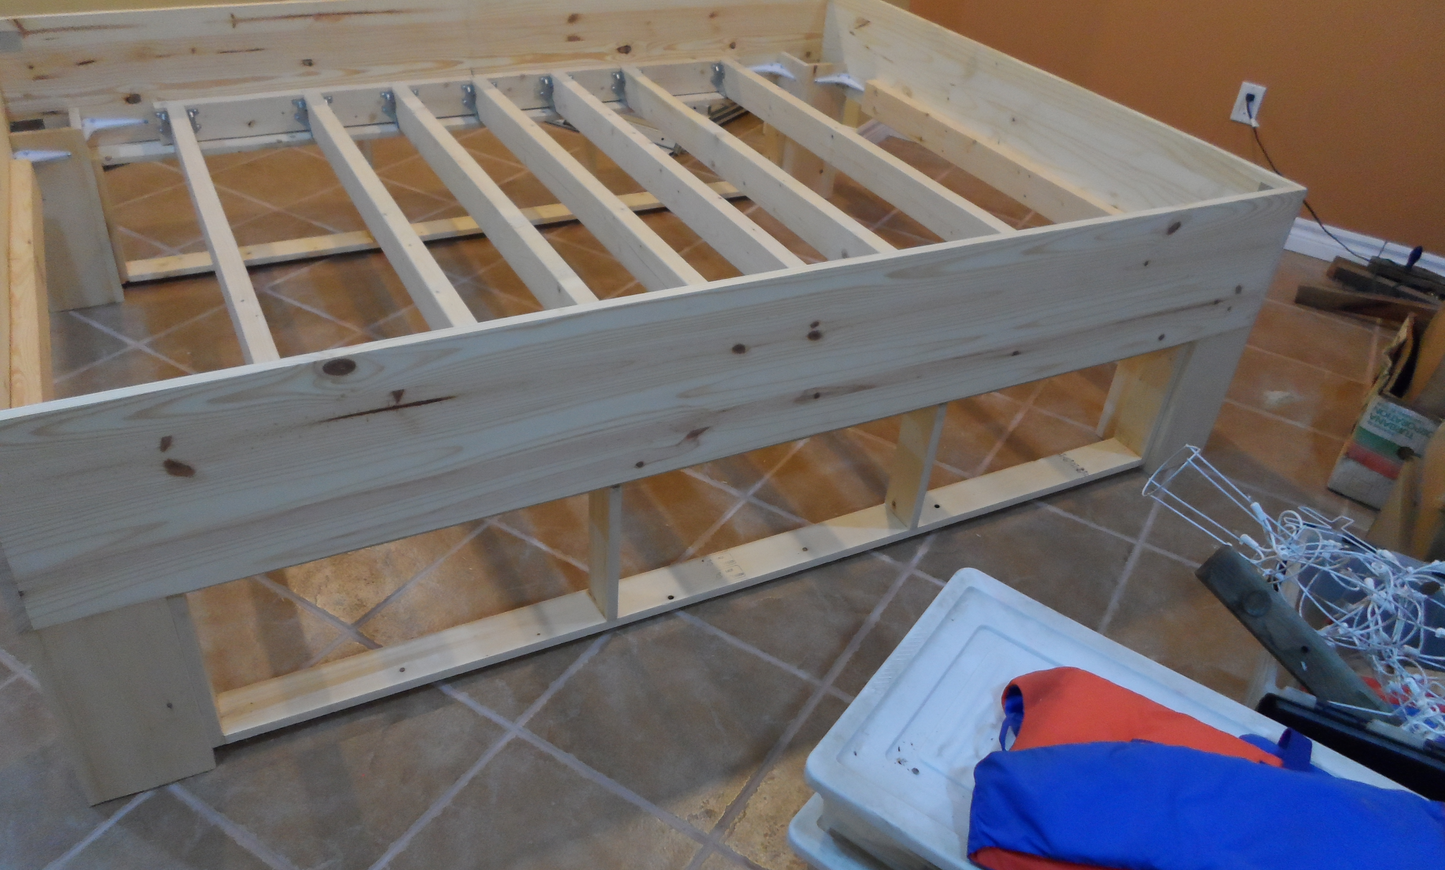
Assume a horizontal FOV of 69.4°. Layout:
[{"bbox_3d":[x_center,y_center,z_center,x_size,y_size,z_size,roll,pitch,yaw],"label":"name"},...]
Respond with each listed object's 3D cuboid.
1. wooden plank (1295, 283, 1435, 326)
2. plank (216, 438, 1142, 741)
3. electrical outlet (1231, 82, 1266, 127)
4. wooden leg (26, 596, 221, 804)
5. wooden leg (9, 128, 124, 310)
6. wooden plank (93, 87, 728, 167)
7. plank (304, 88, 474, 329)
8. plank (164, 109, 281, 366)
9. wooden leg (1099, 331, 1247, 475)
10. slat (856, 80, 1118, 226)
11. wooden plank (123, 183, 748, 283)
[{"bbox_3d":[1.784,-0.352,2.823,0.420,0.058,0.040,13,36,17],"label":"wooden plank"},{"bbox_3d":[0.069,0.218,1.828,1.789,0.020,0.082,-13,39,-24],"label":"plank"},{"bbox_3d":[1.614,-1.015,3.199,0.071,0.115,0.012,25,39,26],"label":"electrical outlet"},{"bbox_3d":[-0.793,0.294,1.400,0.153,0.373,0.147,-13,40,-24],"label":"wooden leg"},{"bbox_3d":[-1.452,-0.468,2.295,0.157,0.414,0.020,-13,39,-24],"label":"wooden leg"},{"bbox_3d":[-0.635,-0.820,2.731,1.750,0.021,0.080,-14,39,-25],"label":"wooden plank"},{"bbox_3d":[-0.625,-0.383,1.992,0.038,0.086,1.446,-15,40,-25],"label":"plank"},{"bbox_3d":[-0.923,-0.344,1.927,0.038,0.089,1.366,-14,39,-25],"label":"plank"},{"bbox_3d":[0.921,-0.132,2.136,0.172,0.390,0.154,-13,39,-24],"label":"wooden leg"},{"bbox_3d":[0.645,-0.658,2.529,0.038,0.086,1.033,-15,40,-25],"label":"slat"},{"bbox_3d":[-0.644,-0.581,2.862,1.800,0.020,0.082,-13,39,-24],"label":"wooden plank"}]

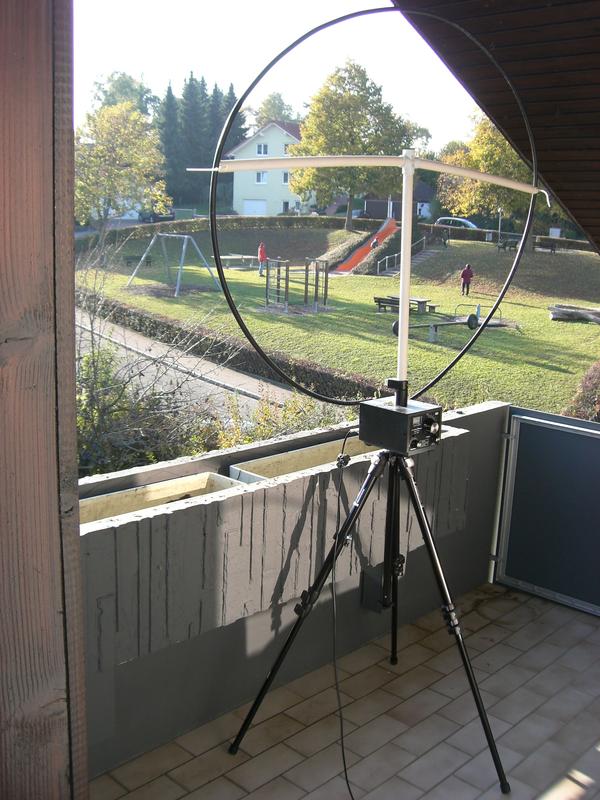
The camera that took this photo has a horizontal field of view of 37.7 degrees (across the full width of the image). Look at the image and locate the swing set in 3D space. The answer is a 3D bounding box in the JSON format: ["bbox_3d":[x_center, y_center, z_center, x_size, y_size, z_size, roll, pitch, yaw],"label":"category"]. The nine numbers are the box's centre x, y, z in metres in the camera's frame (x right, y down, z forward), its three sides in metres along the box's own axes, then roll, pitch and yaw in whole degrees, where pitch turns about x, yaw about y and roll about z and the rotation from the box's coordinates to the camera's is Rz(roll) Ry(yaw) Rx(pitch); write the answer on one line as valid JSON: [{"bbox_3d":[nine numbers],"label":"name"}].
[{"bbox_3d":[-5.441,-5.971,37.986,2.700,2.360,4.400,-6,15,-35],"label":"swing set"}]

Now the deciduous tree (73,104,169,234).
[{"bbox_3d":[-11.406,-14.296,54.000,7.000,8.400,6.800,2,12,0],"label":"deciduous tree"}]

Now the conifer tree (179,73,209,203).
[{"bbox_3d":[-12.127,-29.777,100.000,3.800,15.000,3.800,2,12,0],"label":"conifer tree"}]

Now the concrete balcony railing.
[{"bbox_3d":[0.037,0.607,3.312,0.439,0.882,2.499,14,17,43],"label":"concrete balcony railing"}]

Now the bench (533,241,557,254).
[{"bbox_3d":[15.034,-9.359,54.000,1.600,0.820,0.650,7,13,20],"label":"bench"}]

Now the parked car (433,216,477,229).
[{"bbox_3d":[11.770,-12.608,64.000,4.200,1.480,1.750,6,13,16],"label":"parked car"}]

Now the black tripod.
[{"bbox_3d":[0.291,0.617,3.023,0.904,1.000,0.751,4,12,10],"label":"black tripod"}]

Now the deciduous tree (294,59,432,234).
[{"bbox_3d":[3.930,-16.841,58.000,9.000,11.000,9.000,2,12,0],"label":"deciduous tree"}]

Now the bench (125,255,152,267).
[{"bbox_3d":[-9.011,-7.784,49.000,1.550,0.750,0.650,0,13,-11],"label":"bench"}]

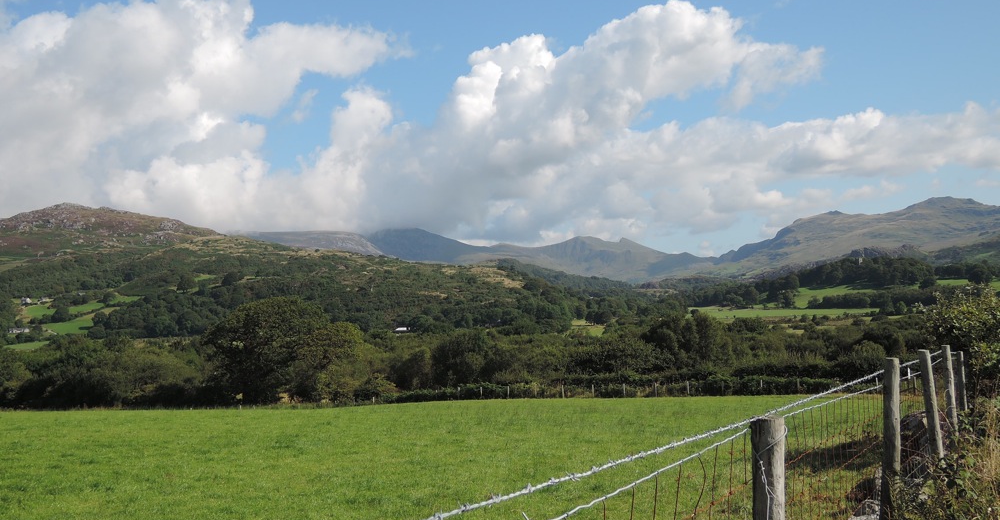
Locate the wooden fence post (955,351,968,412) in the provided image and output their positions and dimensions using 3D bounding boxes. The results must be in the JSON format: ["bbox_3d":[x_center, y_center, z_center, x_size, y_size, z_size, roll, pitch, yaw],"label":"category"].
[{"bbox_3d":[6.174,1.707,13.481,0.088,0.950,0.088,-3,-3,27],"label":"wooden fence post"}]

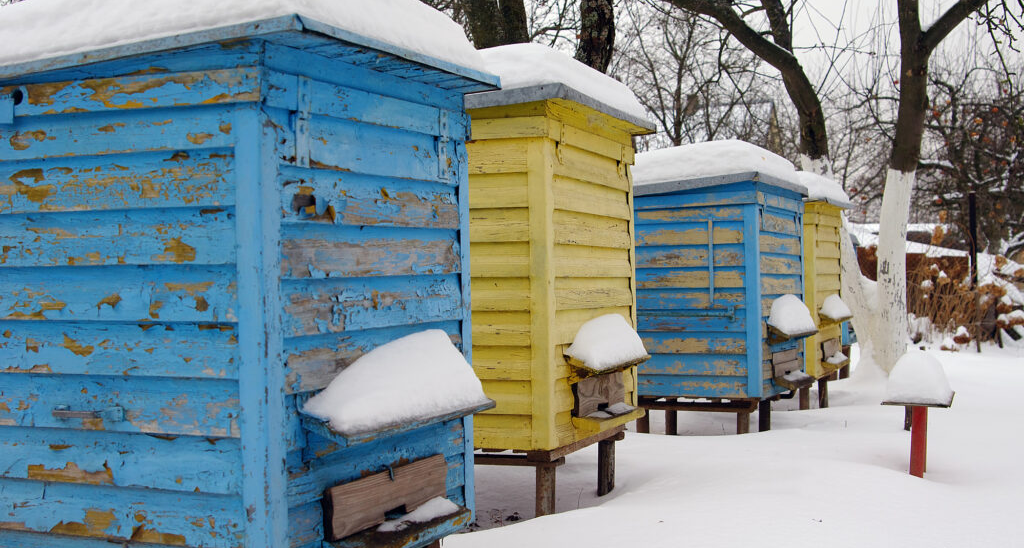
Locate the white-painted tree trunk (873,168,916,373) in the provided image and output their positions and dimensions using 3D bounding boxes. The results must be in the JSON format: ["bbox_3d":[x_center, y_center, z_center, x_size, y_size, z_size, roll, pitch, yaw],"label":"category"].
[{"bbox_3d":[2.167,-0.020,6.750,0.190,1.160,0.190,3,0,0],"label":"white-painted tree trunk"}]

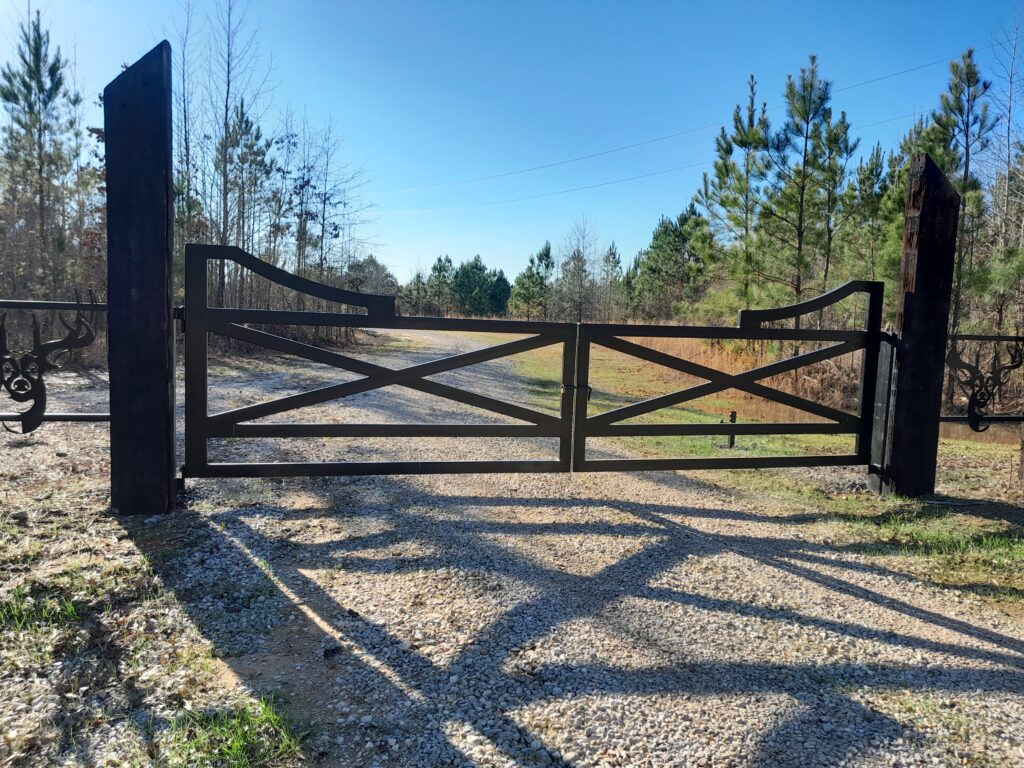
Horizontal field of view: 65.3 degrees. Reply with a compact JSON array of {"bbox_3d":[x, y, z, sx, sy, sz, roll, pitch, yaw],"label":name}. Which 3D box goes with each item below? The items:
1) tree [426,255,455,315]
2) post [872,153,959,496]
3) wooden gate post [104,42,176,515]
[{"bbox_3d":[-6.266,-8.589,70.000,2.500,5.500,2.500,2,5,0],"label":"tree"},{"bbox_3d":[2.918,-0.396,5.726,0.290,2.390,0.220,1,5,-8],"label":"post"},{"bbox_3d":[-1.993,-0.526,4.327,0.290,2.450,0.230,1,5,-12],"label":"wooden gate post"}]

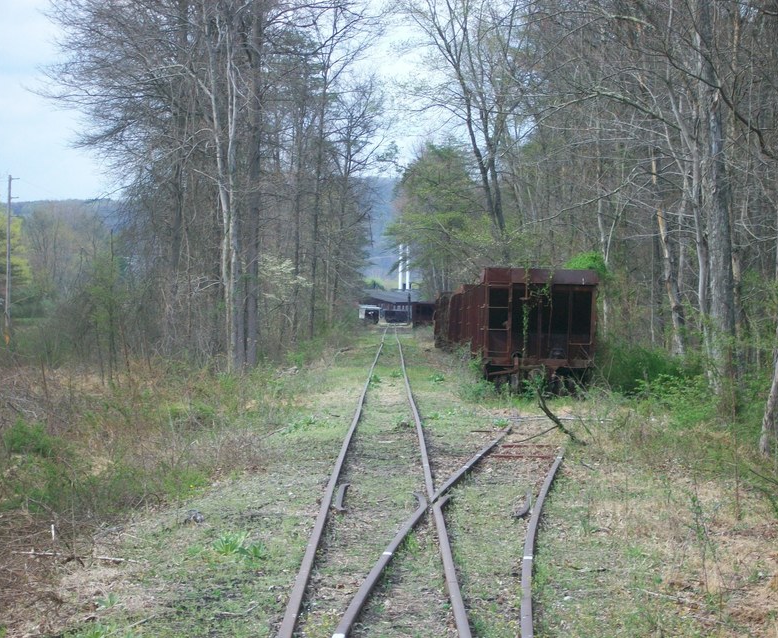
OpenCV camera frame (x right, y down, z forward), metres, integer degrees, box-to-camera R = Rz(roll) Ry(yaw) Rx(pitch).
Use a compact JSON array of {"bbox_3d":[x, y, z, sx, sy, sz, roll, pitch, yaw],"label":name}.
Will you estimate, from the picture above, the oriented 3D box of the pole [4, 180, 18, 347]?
[{"bbox_3d":[-21.264,-3.243,133.000,0.650,9.800,0.320,1,0,0],"label":"pole"}]

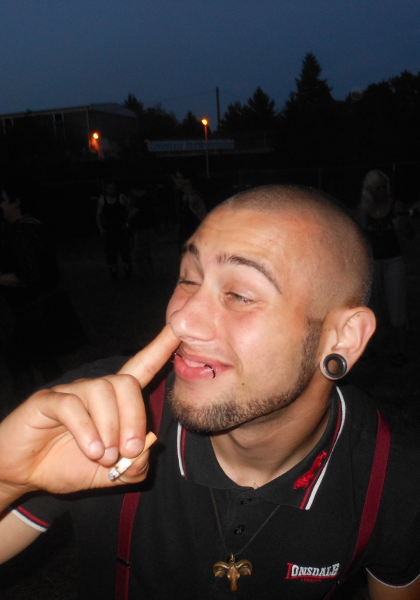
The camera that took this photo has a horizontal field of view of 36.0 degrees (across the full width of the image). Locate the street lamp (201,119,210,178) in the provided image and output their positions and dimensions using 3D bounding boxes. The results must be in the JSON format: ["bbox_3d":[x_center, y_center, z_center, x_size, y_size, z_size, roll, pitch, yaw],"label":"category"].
[{"bbox_3d":[-0.186,-9.678,45.533,0.400,5.850,0.600,-2,11,6],"label":"street lamp"}]

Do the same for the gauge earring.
[{"bbox_3d":[0.107,0.057,0.558,0.022,0.022,0.011,8,-3,-9],"label":"gauge earring"}]

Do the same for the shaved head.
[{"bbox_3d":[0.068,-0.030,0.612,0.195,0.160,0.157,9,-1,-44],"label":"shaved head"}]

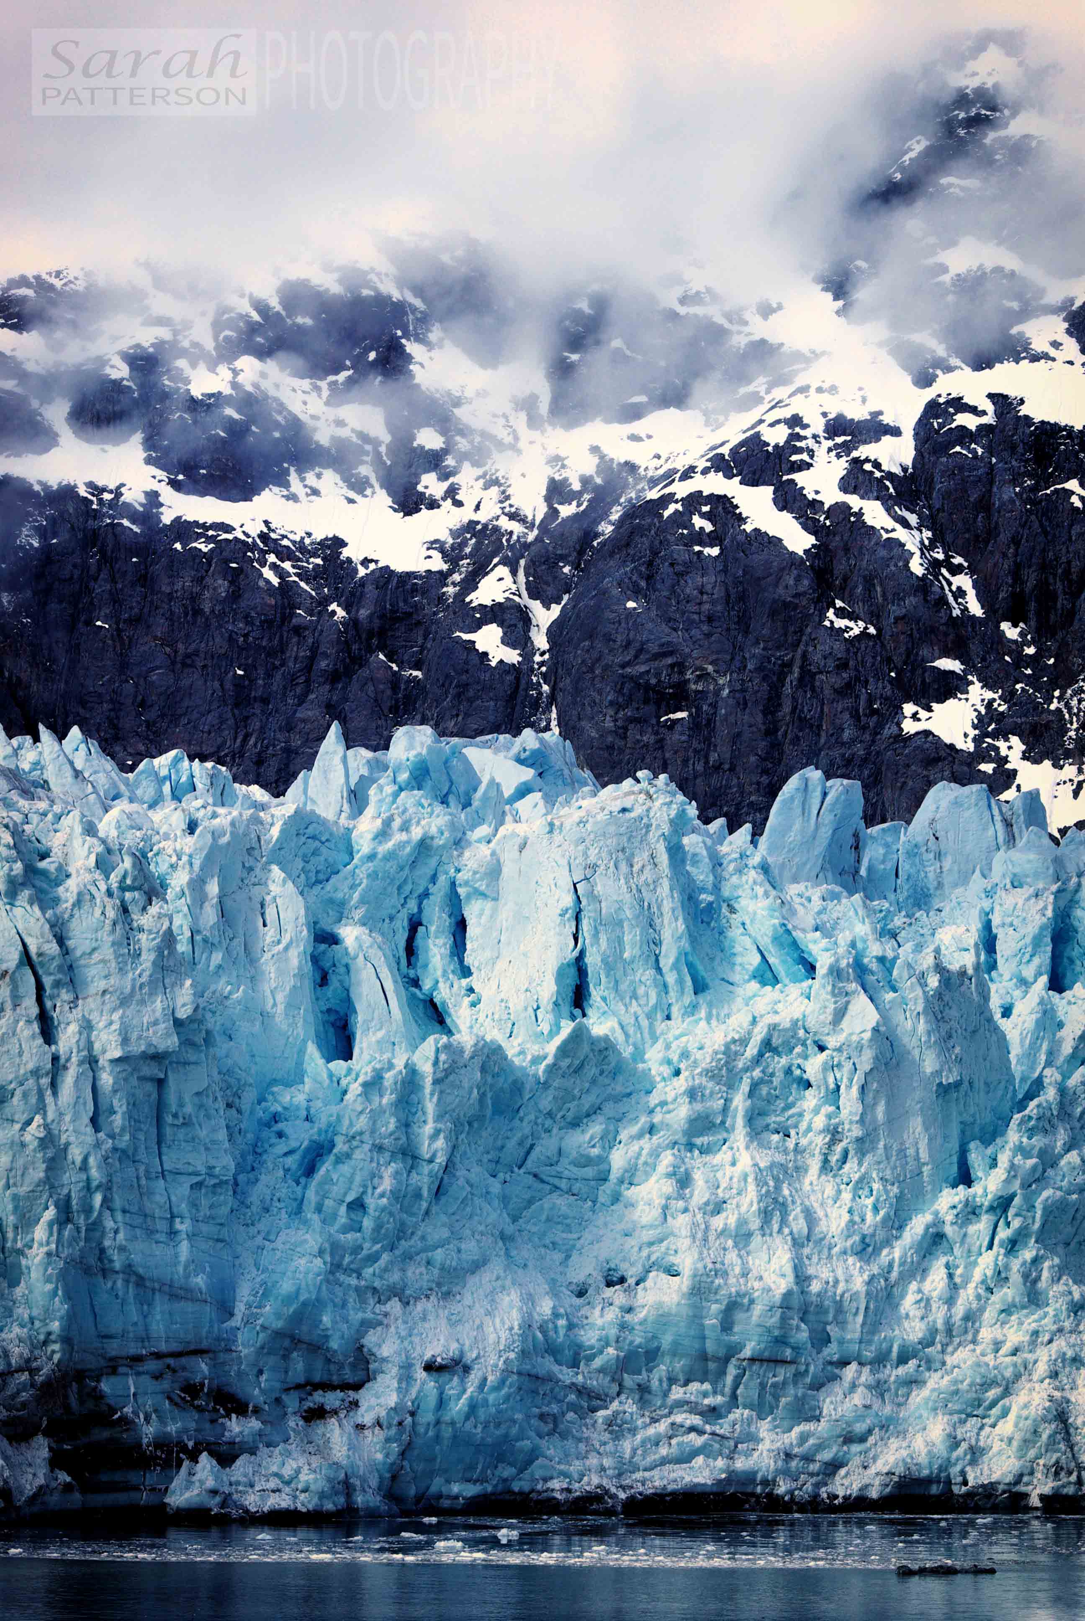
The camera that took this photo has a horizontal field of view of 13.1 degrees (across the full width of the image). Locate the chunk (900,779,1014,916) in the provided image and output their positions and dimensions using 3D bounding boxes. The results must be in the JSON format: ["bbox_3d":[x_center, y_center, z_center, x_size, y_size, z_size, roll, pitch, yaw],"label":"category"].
[{"bbox_3d":[42.618,3.727,488.794,11.670,13.500,7.590,0,-5,0],"label":"chunk"}]

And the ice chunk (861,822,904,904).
[{"bbox_3d":[35.175,5.373,489.827,4.570,8.490,3.650,0,-5,0],"label":"ice chunk"}]

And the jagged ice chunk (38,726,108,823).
[{"bbox_3d":[-46.830,-3.540,472.593,6.910,9.680,5.190,0,-5,0],"label":"jagged ice chunk"}]

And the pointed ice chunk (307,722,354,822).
[{"bbox_3d":[-21.531,-3.934,482.073,4.880,10.270,4.150,0,-5,0],"label":"pointed ice chunk"}]

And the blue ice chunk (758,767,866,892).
[{"bbox_3d":[27.768,1.961,488.583,11.030,12.850,7.170,0,-5,0],"label":"blue ice chunk"}]

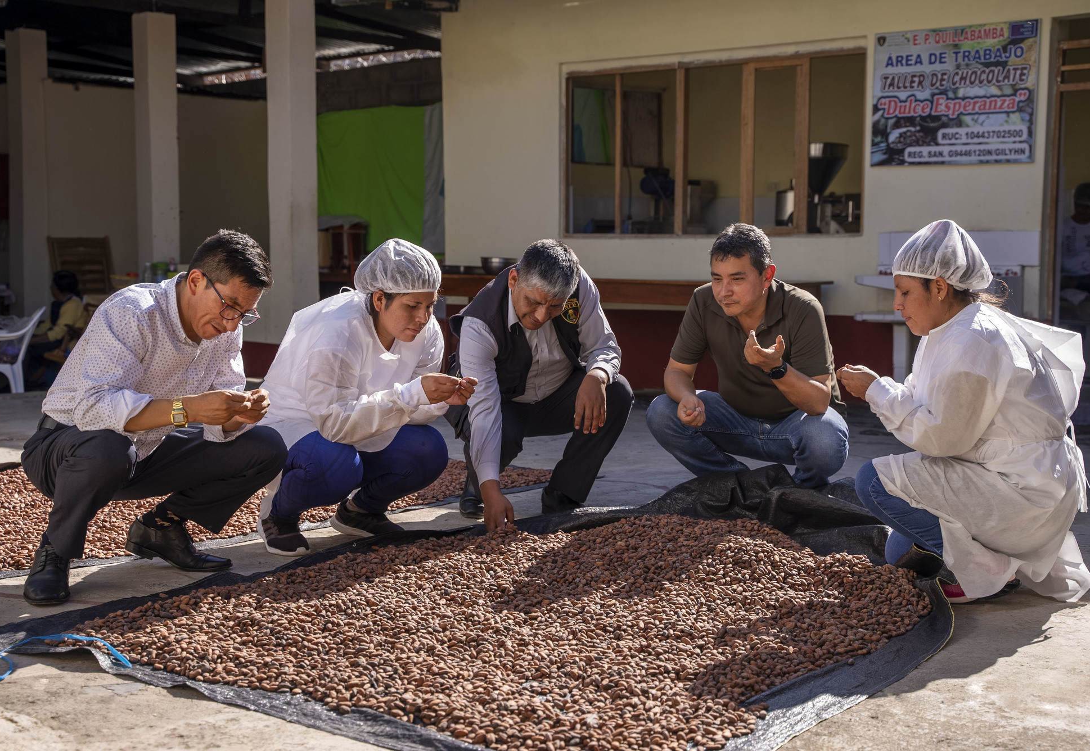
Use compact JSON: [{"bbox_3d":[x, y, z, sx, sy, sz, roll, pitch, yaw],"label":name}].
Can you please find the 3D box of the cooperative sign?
[{"bbox_3d":[2.304,-1.582,8.490,0.955,0.775,0.030,3,6,35],"label":"cooperative sign"}]

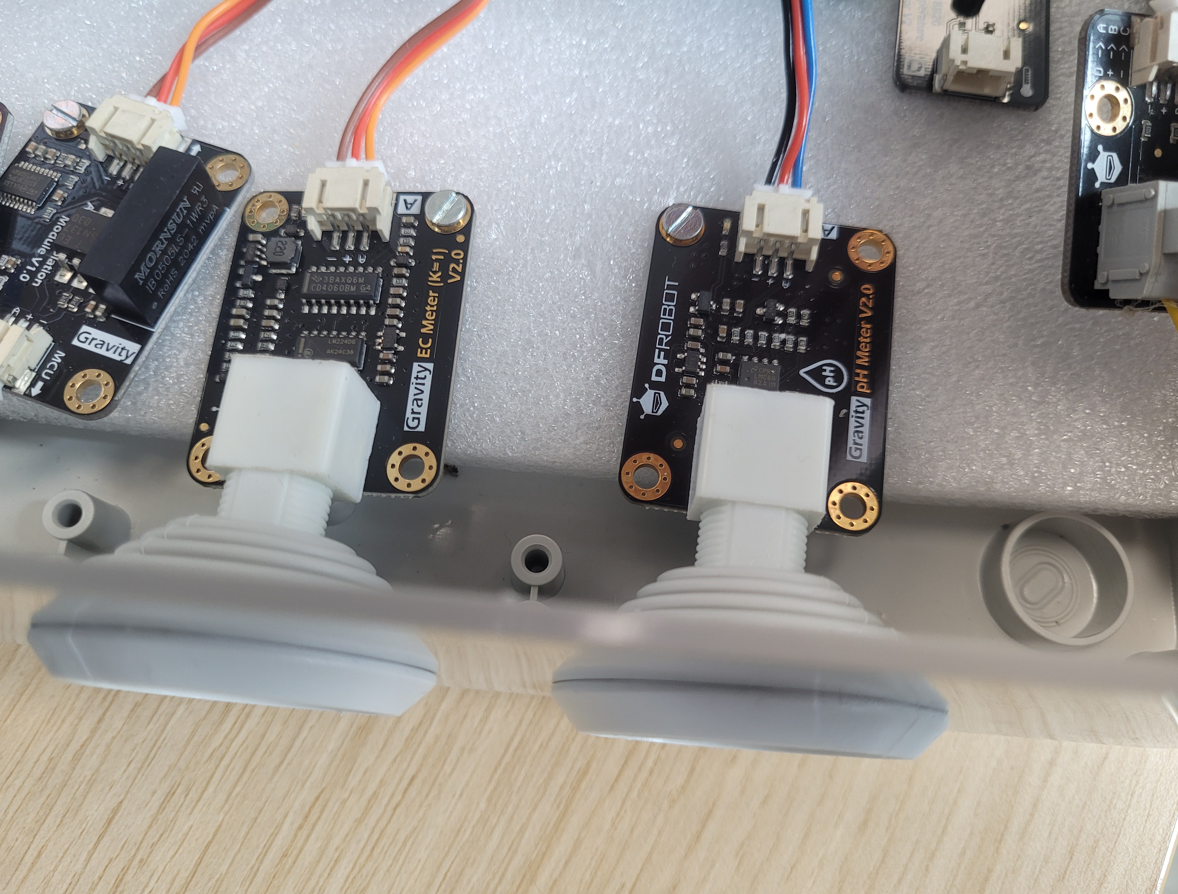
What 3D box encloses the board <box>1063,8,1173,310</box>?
[{"bbox_3d":[0.064,-0.031,0.100,0.022,0.002,0.032,1,95,-12],"label":"board"}]

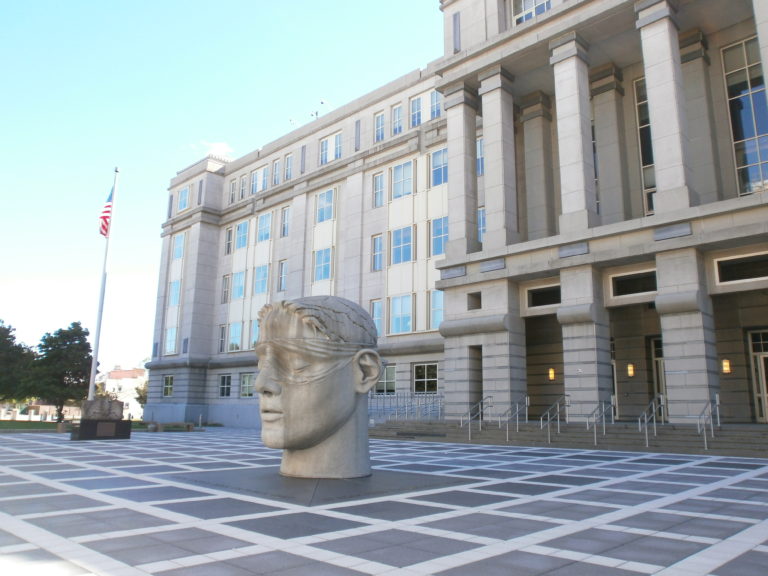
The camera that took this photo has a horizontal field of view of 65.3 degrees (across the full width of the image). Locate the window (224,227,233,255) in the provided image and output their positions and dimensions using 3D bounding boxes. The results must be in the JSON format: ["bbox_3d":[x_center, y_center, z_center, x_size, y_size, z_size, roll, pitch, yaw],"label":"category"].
[{"bbox_3d":[-12.276,-3.683,47.616,0.787,2.144,0.150,-11,-16,42],"label":"window"}]

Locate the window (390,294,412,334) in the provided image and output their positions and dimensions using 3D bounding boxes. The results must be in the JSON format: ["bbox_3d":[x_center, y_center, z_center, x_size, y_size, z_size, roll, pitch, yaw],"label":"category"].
[{"bbox_3d":[1.000,1.495,33.349,1.500,2.140,0.180,-11,-17,42],"label":"window"}]

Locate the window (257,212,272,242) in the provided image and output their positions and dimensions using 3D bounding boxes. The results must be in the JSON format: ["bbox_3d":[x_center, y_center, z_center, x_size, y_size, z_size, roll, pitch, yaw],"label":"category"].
[{"bbox_3d":[-8.804,-4.430,44.417,1.580,2.009,0.150,-11,-16,42],"label":"window"}]

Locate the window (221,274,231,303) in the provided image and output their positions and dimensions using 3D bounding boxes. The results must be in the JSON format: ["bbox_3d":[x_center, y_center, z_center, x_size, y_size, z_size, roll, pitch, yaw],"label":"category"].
[{"bbox_3d":[-13.057,0.098,49.418,1.020,2.250,0.200,-11,-16,43],"label":"window"}]

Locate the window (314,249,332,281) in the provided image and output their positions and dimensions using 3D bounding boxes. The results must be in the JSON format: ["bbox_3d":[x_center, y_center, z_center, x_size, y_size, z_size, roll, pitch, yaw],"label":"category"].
[{"bbox_3d":[-3.909,-1.488,38.788,1.480,2.100,0.180,-11,-17,42],"label":"window"}]

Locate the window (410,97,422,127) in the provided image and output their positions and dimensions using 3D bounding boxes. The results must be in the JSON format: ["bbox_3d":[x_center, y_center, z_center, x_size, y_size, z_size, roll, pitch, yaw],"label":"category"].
[{"bbox_3d":[1.969,-10.299,35.152,0.720,1.930,0.180,-11,-17,42],"label":"window"}]

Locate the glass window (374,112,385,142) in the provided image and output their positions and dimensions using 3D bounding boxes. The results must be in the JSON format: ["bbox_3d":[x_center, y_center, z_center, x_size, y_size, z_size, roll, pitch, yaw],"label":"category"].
[{"bbox_3d":[-0.213,-9.924,37.175,0.720,1.950,0.180,-11,-17,42],"label":"glass window"}]

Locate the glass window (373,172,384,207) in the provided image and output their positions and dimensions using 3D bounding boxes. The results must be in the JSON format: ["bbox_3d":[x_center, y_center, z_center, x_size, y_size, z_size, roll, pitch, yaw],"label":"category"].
[{"bbox_3d":[-0.319,-6.191,38.053,0.950,2.130,0.200,-11,-16,43],"label":"glass window"}]

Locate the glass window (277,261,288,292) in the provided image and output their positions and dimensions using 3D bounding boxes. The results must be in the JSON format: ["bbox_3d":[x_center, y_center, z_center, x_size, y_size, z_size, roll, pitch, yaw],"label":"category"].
[{"bbox_3d":[-7.348,-0.838,44.223,0.988,2.337,0.200,-11,-16,43],"label":"glass window"}]

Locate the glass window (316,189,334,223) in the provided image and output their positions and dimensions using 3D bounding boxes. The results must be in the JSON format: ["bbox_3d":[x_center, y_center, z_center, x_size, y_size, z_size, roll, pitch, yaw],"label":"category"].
[{"bbox_3d":[-4.055,-5.685,41.682,1.650,2.080,0.200,-11,-16,43],"label":"glass window"}]

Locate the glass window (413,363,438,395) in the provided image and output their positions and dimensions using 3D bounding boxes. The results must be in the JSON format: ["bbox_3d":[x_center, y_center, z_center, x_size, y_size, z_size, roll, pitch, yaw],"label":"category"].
[{"bbox_3d":[2.296,5.028,32.965,1.680,1.640,0.200,-11,-16,43],"label":"glass window"}]

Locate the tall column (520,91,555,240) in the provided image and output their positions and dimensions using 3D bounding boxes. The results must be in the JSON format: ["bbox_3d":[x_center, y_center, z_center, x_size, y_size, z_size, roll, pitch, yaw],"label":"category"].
[{"bbox_3d":[7.556,-5.513,28.883,1.100,7.873,1.050,-11,-16,43],"label":"tall column"}]

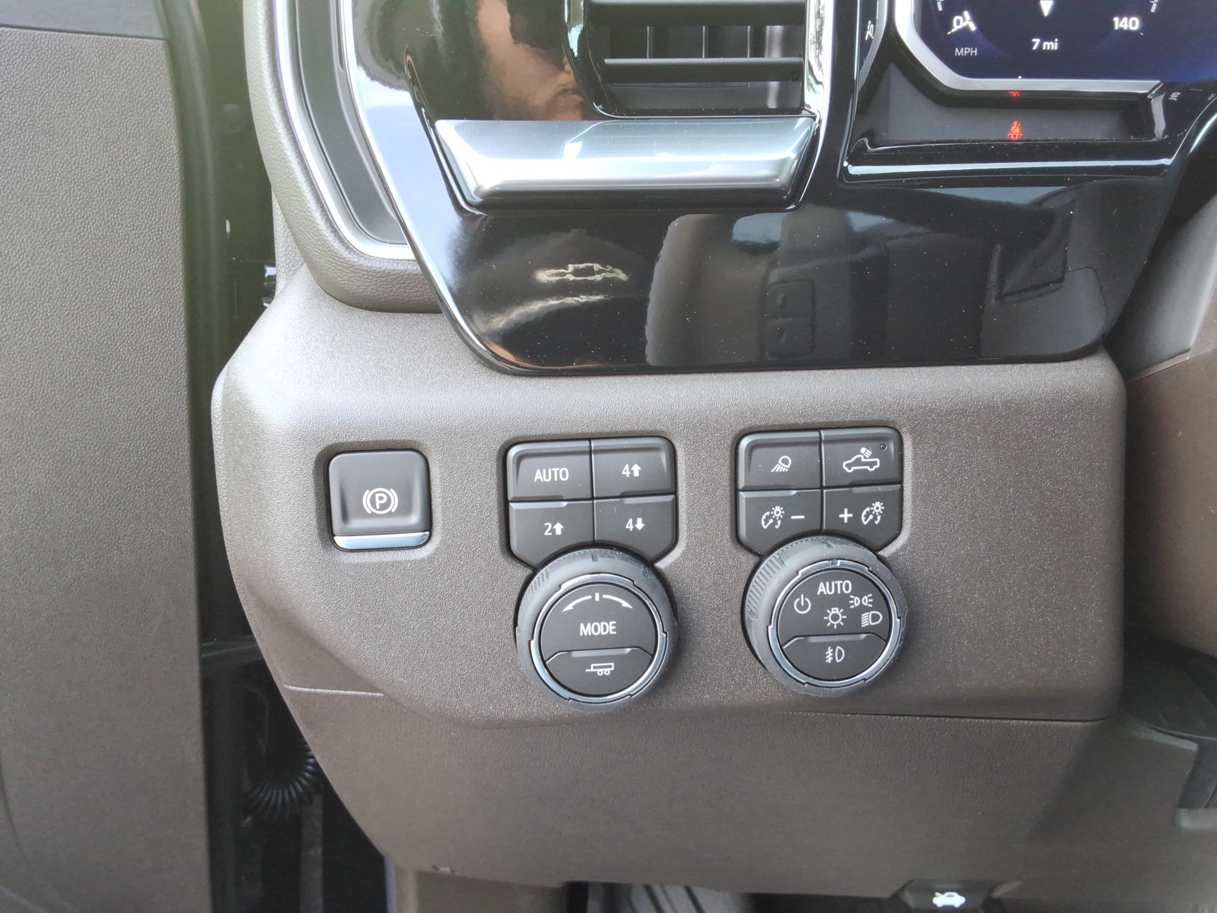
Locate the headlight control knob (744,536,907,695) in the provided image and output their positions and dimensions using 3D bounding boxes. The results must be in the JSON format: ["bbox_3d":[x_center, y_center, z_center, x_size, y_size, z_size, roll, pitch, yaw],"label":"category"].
[{"bbox_3d":[0.064,0.047,0.287,0.044,0.044,0.019,-2,2,-4],"label":"headlight control knob"}]

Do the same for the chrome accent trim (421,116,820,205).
[{"bbox_3d":[0.005,-0.089,0.294,0.112,0.022,0.018,-2,2,-4],"label":"chrome accent trim"}]

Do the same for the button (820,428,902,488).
[{"bbox_3d":[0.076,0.000,0.297,0.023,0.017,0.007,-2,2,-4],"label":"button"}]

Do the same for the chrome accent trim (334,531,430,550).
[{"bbox_3d":[-0.066,0.025,0.287,0.028,0.004,0.005,-2,2,-4],"label":"chrome accent trim"}]

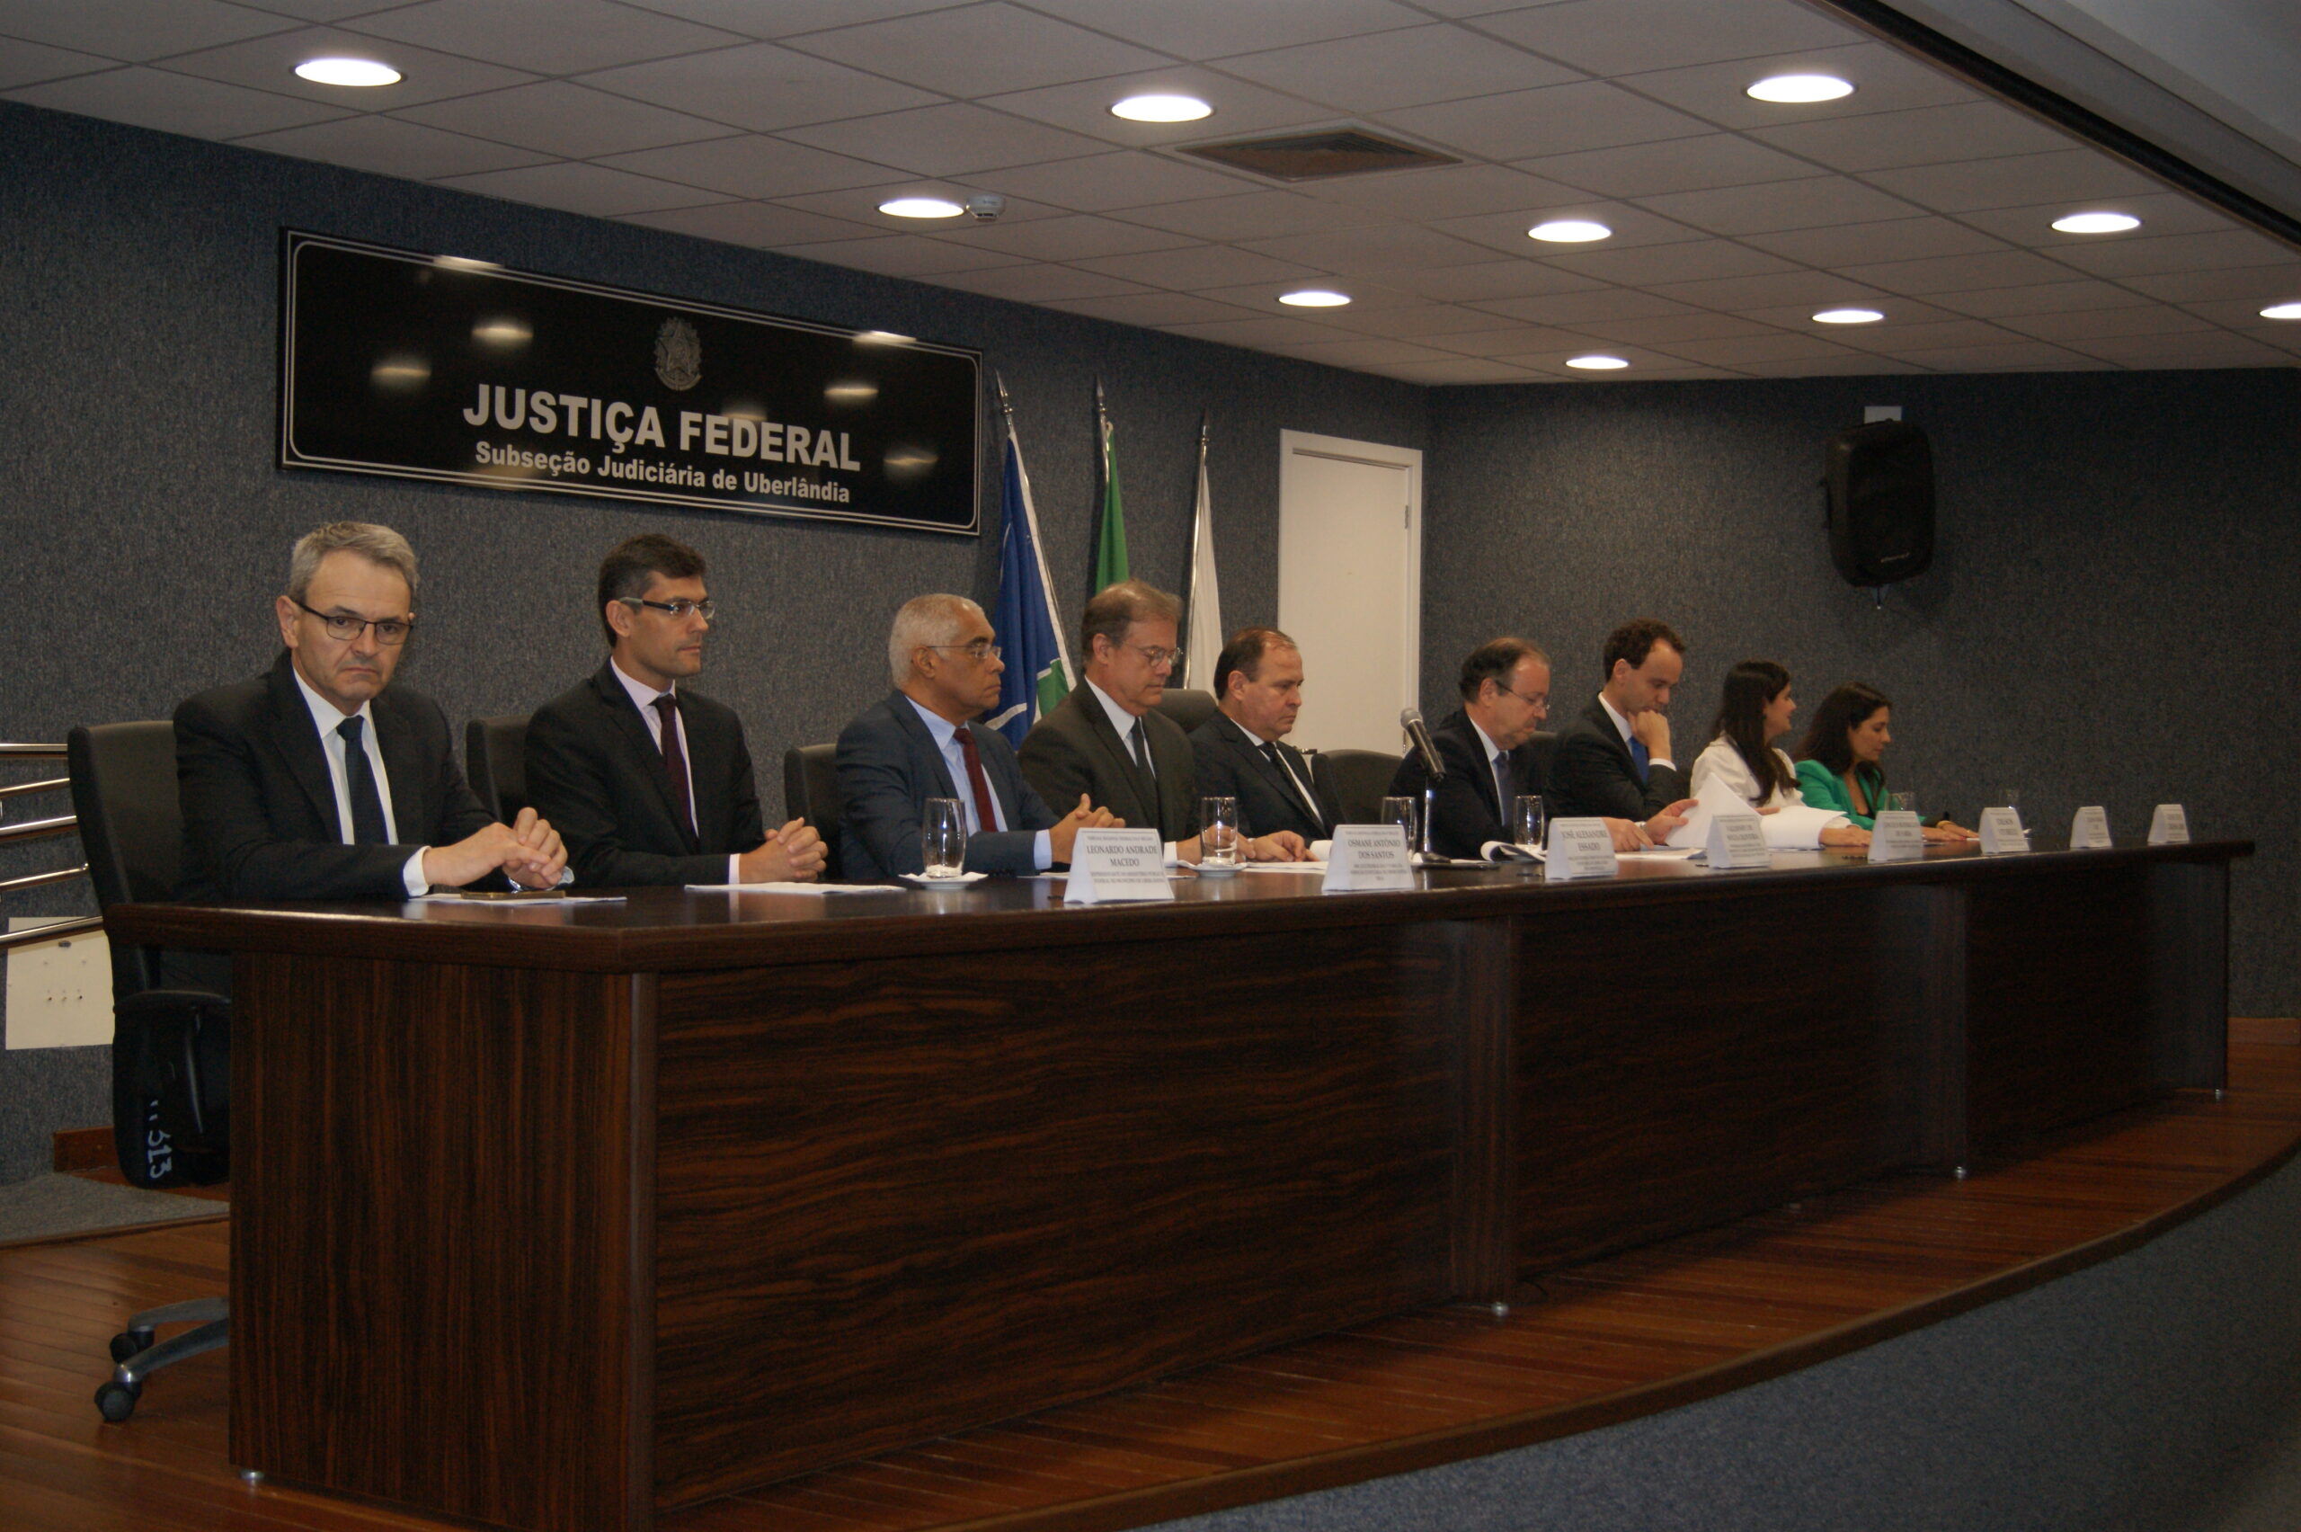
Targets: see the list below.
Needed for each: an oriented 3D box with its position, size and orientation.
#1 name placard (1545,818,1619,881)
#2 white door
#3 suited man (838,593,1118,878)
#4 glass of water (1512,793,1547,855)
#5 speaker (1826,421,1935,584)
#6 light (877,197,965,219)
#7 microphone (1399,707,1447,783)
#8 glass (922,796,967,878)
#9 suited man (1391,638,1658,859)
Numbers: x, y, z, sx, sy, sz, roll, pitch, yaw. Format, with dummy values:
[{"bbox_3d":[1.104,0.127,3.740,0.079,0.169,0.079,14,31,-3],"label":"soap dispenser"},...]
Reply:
[{"bbox_3d":[0.861,0.165,5.758,0.058,0.113,0.212,2,1,34],"label":"name placard"},{"bbox_3d":[0.731,-0.150,10.801,0.080,2.138,0.965,2,1,37],"label":"white door"},{"bbox_3d":[-0.345,0.318,5.664,0.780,1.310,0.580,2,1,37],"label":"suited man"},{"bbox_3d":[0.813,0.129,6.150,0.069,0.125,0.069,1,0,0],"label":"glass of water"},{"bbox_3d":[2.587,-0.928,10.200,0.345,0.560,0.290,-9,17,-15],"label":"speaker"},{"bbox_3d":[-0.596,-1.460,7.494,0.230,0.050,0.230,1,1,0],"label":"light"},{"bbox_3d":[0.579,-0.046,6.100,0.050,0.168,0.050,-42,-24,29],"label":"microphone"},{"bbox_3d":[-0.331,0.118,4.630,0.069,0.125,0.069,1,0,0],"label":"glass"},{"bbox_3d":[0.940,0.330,7.225,0.780,1.290,0.580,2,1,37],"label":"suited man"}]

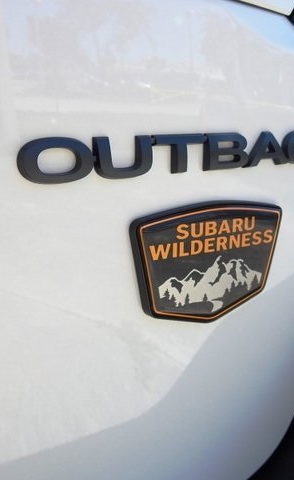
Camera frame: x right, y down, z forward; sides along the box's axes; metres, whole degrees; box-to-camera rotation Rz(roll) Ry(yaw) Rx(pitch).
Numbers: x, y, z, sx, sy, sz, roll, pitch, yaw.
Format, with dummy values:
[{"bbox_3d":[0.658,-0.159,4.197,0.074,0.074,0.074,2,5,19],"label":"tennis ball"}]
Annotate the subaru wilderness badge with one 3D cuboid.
[{"bbox_3d":[0.040,0.015,0.275,0.111,0.076,0.007,-7,16,-30],"label":"subaru wilderness badge"}]

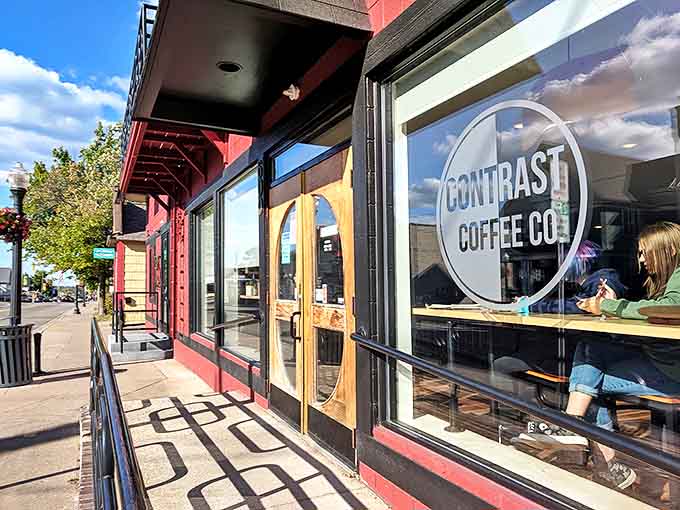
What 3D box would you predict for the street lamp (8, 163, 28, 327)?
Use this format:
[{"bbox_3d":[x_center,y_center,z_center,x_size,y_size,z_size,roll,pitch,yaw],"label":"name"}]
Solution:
[{"bbox_3d":[-5.825,0.249,9.189,0.380,3.870,0.380,1,-3,-25],"label":"street lamp"}]

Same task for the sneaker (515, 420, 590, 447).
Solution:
[{"bbox_3d":[0.936,0.791,2.270,0.285,0.115,0.105,-1,-3,3],"label":"sneaker"}]

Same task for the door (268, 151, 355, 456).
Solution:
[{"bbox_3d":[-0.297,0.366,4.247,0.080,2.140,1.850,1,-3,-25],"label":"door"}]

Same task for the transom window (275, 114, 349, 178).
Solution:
[{"bbox_3d":[-0.265,-0.865,4.257,0.070,0.250,1.780,1,-3,-25],"label":"transom window"}]

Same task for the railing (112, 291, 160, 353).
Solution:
[{"bbox_3d":[-4.708,1.505,12.093,1.120,1.220,2.600,1,-3,-25],"label":"railing"}]

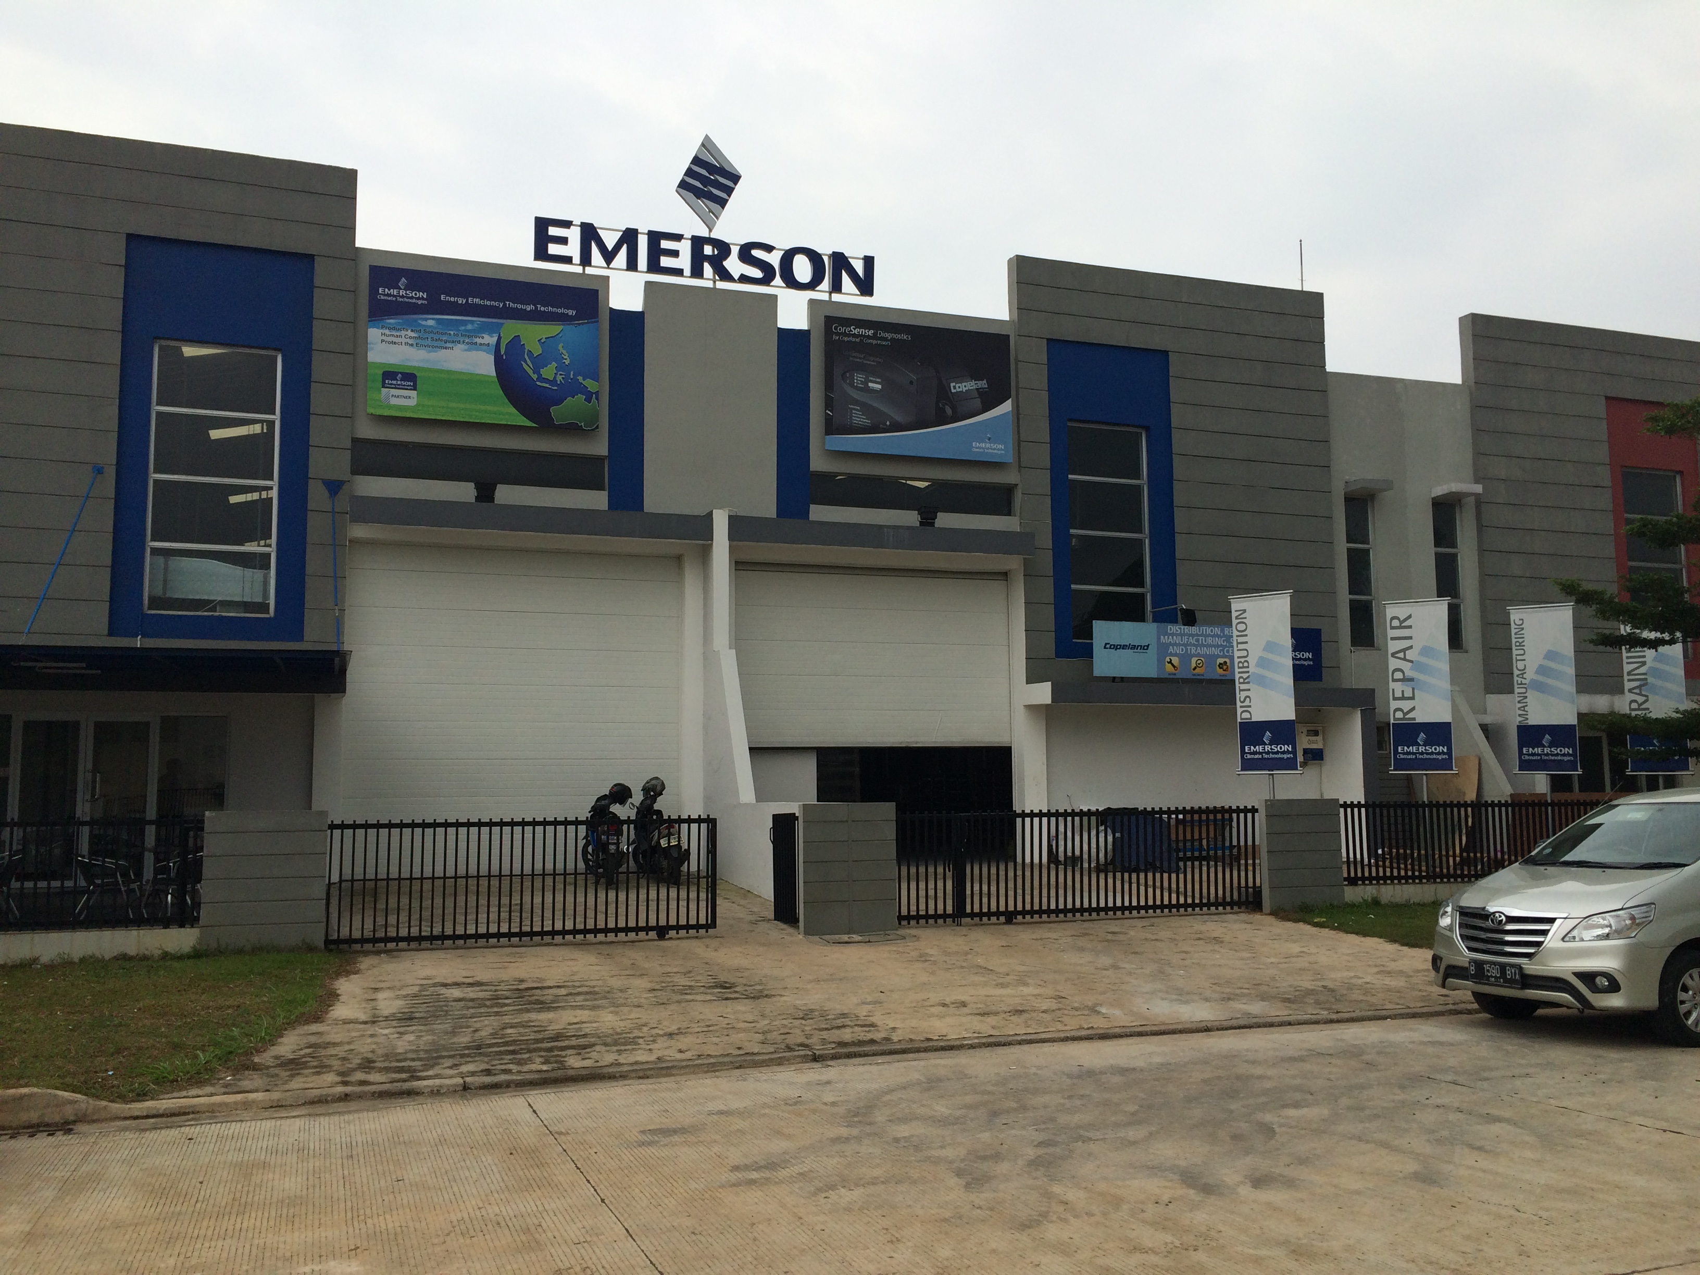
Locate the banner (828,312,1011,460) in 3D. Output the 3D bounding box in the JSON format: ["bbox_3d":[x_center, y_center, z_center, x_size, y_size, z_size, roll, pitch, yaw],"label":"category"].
[{"bbox_3d":[1.113,-3.962,22.959,3.242,2.153,0.120,2,-6,-20],"label":"banner"}]

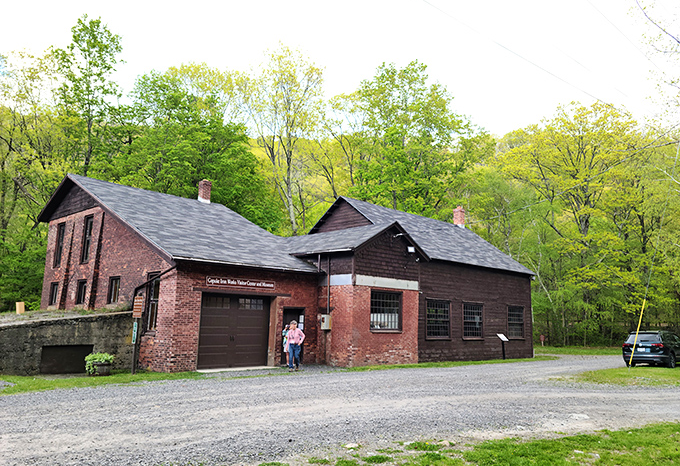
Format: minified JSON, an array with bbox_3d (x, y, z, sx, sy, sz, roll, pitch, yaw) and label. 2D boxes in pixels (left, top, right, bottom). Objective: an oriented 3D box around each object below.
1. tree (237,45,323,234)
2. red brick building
[{"bbox_3d":[-4.625,-3.813,41.058,6.660,21.930,6.330,2,-9,0],"label":"tree"},{"bbox_3d":[-1.899,1.819,28.021,20.460,8.440,15.530,10,-12,-44],"label":"red brick building"}]

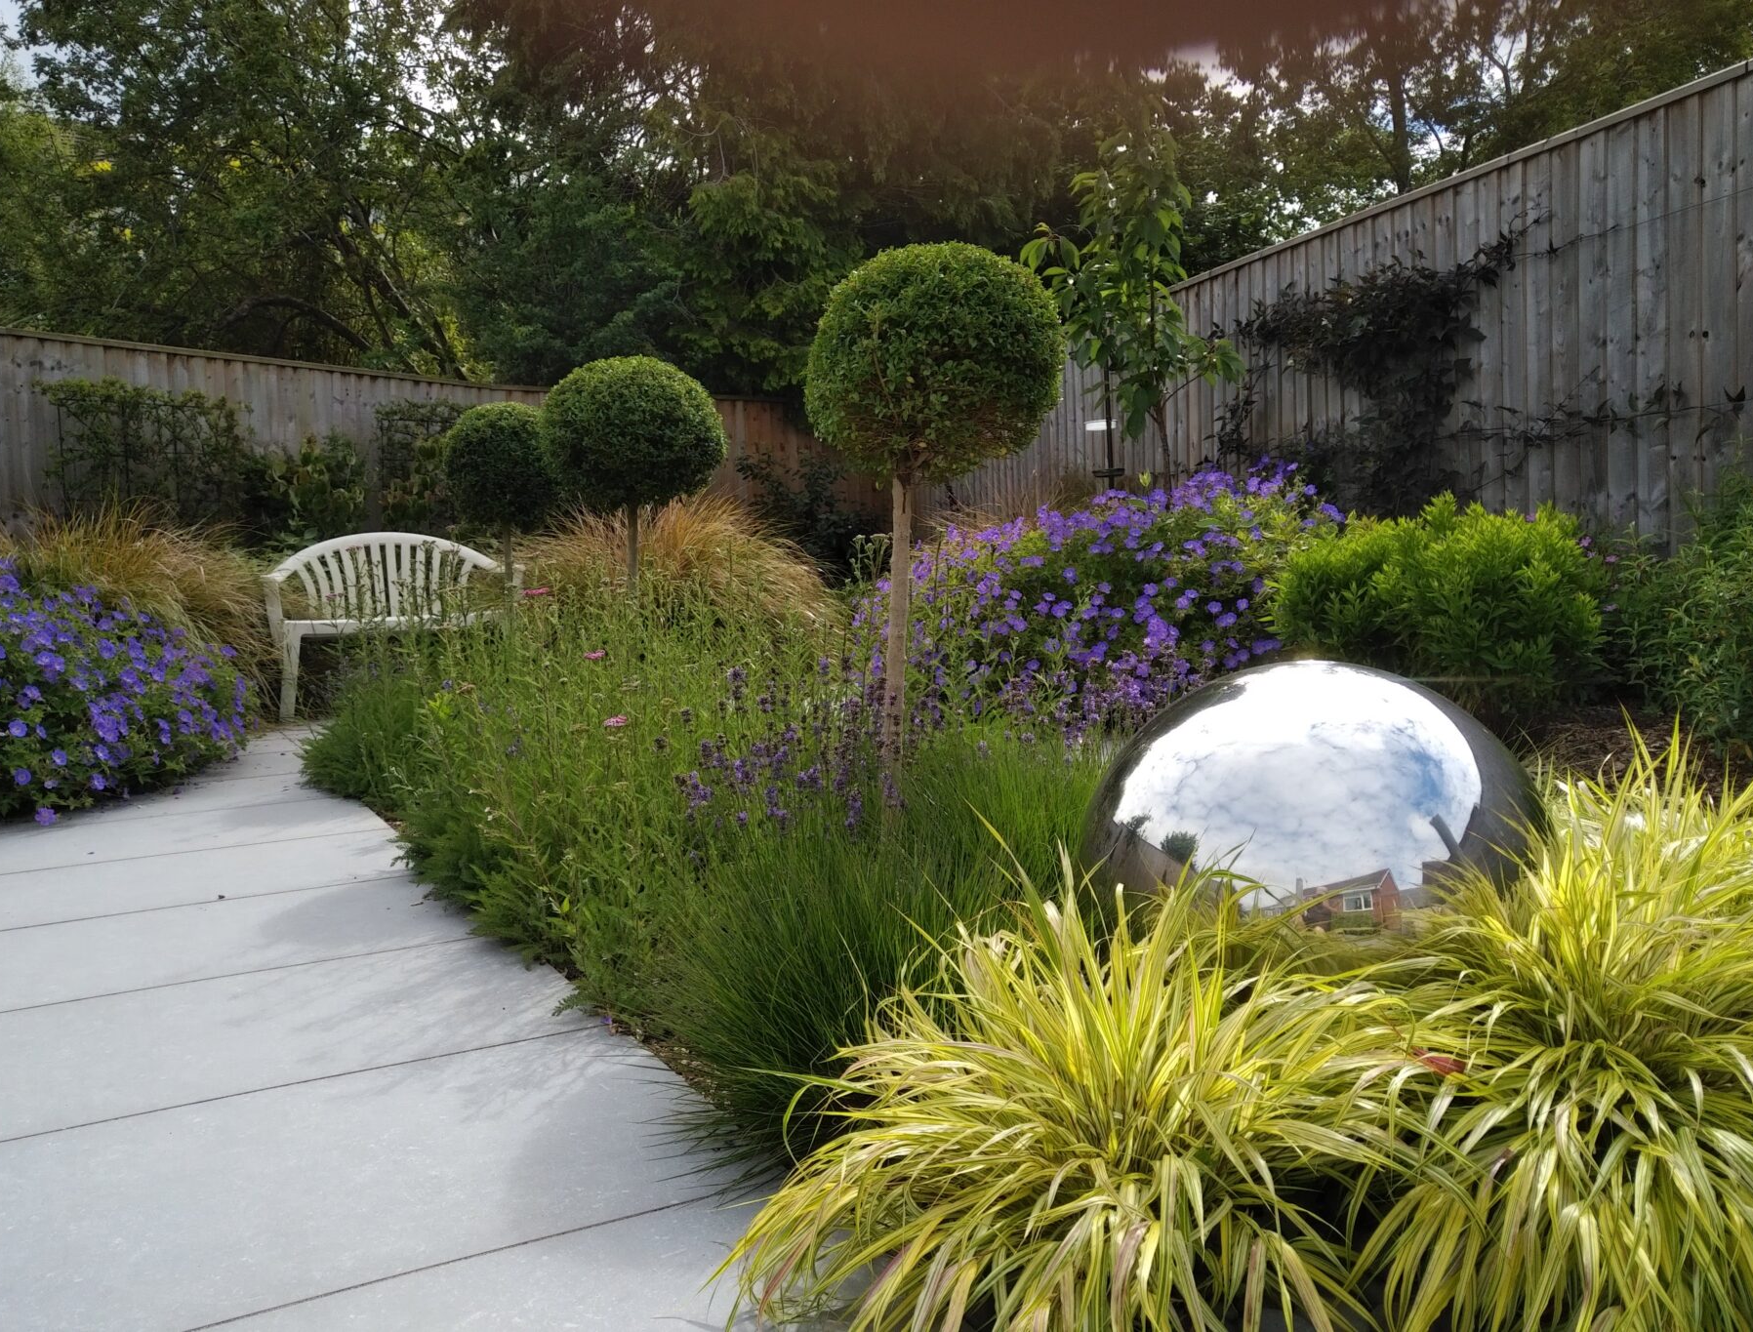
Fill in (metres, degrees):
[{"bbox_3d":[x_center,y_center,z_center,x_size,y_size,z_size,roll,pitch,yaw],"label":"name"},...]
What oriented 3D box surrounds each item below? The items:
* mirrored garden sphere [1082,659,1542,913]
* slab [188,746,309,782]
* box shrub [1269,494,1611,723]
[{"bbox_3d":[0.532,0.270,1.698,0.557,0.557,0.557,-2,4,0],"label":"mirrored garden sphere"},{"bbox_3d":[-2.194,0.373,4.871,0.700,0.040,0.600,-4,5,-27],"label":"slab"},{"bbox_3d":[1.744,-0.179,4.300,1.050,0.710,0.900,-2,4,0],"label":"box shrub"}]

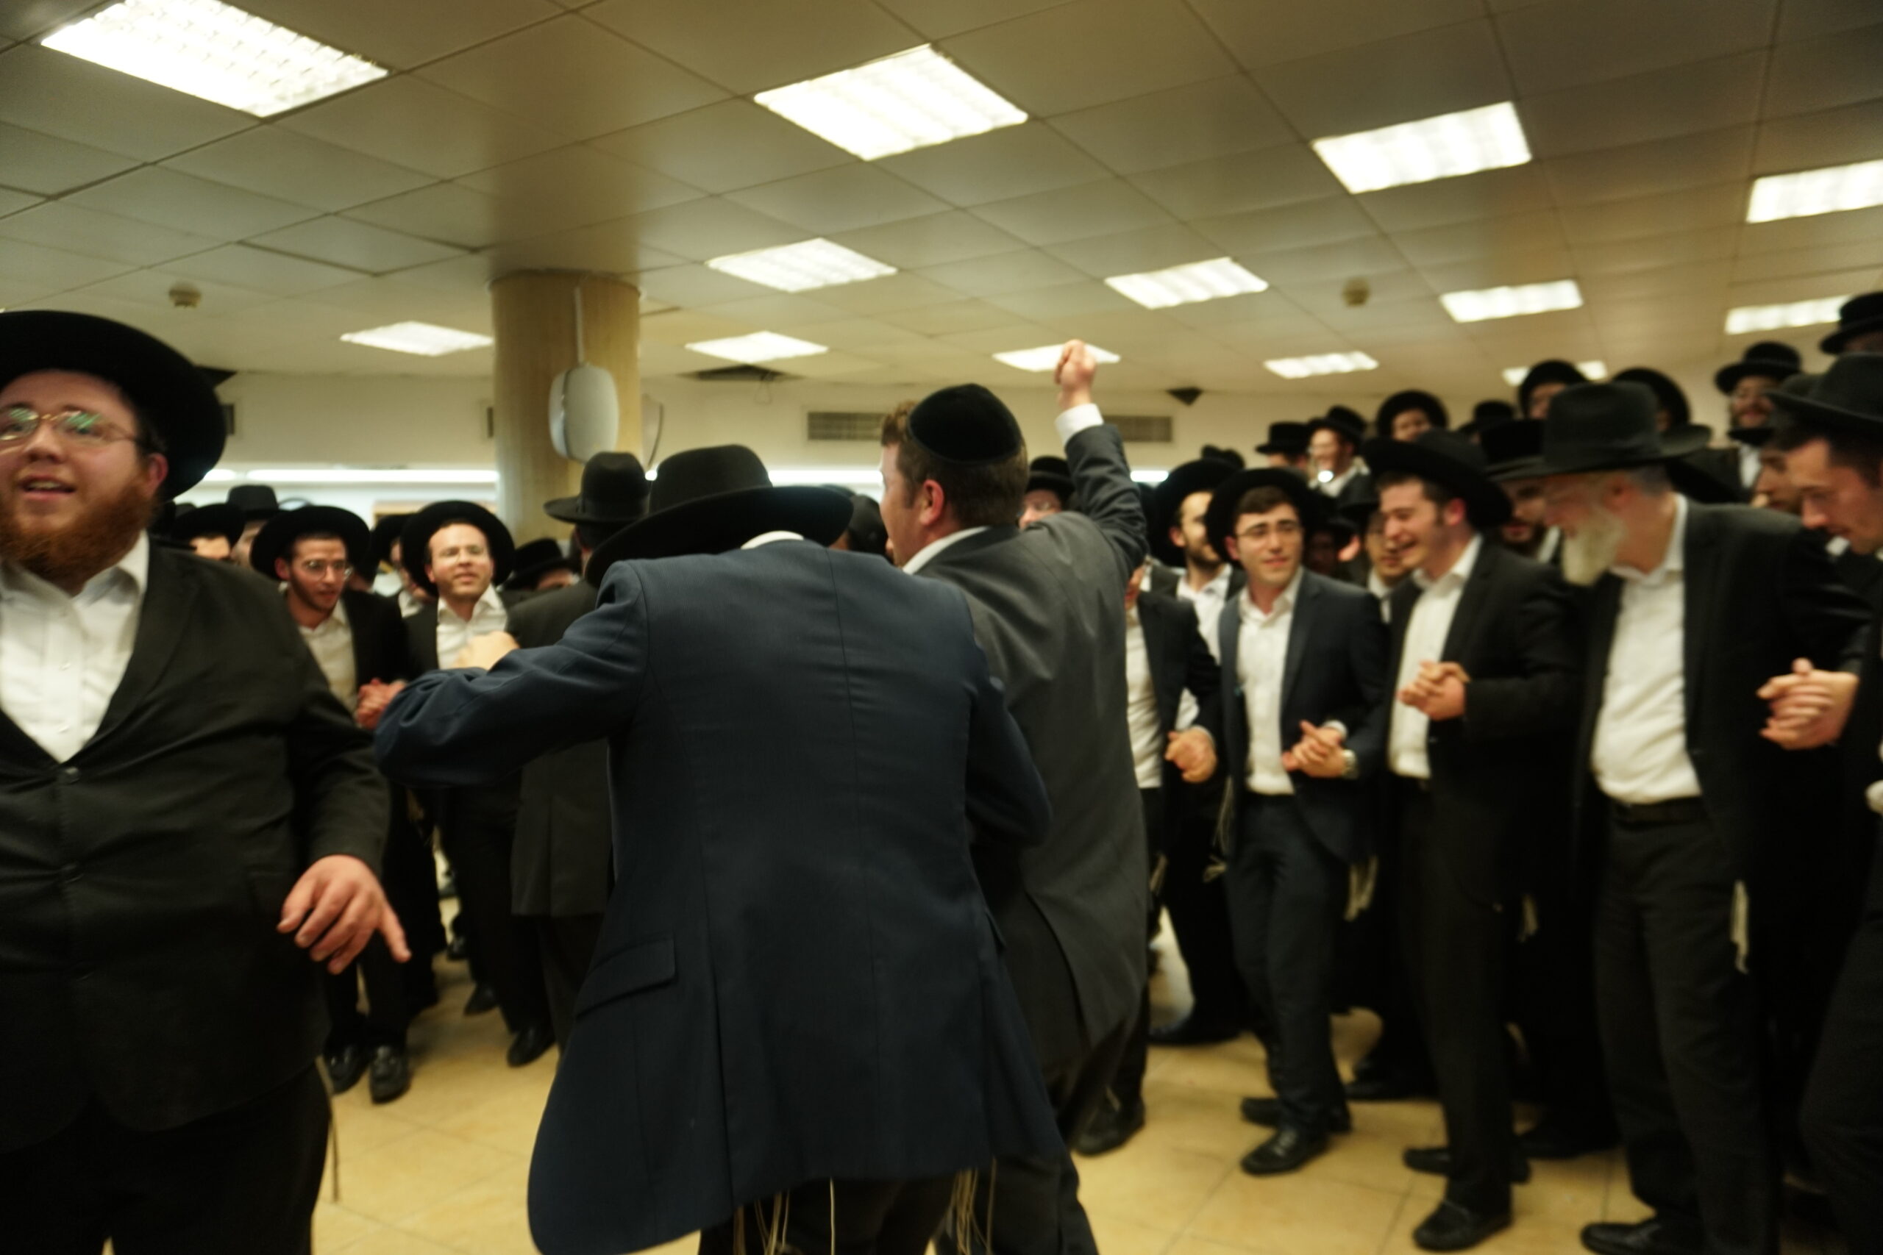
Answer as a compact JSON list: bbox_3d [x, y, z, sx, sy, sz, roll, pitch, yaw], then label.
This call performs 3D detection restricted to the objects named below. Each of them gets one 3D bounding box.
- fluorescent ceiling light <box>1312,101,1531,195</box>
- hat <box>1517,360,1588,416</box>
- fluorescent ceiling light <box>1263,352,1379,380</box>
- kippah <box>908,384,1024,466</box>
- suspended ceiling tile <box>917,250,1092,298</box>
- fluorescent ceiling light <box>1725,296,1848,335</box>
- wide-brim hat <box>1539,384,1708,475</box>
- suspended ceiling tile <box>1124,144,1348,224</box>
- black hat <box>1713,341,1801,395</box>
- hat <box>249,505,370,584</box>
[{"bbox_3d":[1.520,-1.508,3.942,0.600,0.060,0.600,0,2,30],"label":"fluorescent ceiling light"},{"bbox_3d":[2.985,-1.147,6.100,0.340,0.150,0.370,0,-18,41],"label":"hat"},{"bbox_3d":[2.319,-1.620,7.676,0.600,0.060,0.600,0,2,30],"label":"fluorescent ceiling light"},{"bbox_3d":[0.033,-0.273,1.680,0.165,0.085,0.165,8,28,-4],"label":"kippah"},{"bbox_3d":[0.268,-1.511,5.363,0.600,0.020,0.600,0,2,31],"label":"suspended ceiling tile"},{"bbox_3d":[4.390,-1.629,6.440,0.600,0.060,0.600,0,2,31],"label":"fluorescent ceiling light"},{"bbox_3d":[1.320,-0.394,2.500,0.380,0.150,0.340,-12,7,-29],"label":"wide-brim hat"},{"bbox_3d":[0.996,-1.492,4.231,0.600,0.020,0.600,0,2,31],"label":"suspended ceiling tile"},{"bbox_3d":[2.829,-0.906,4.300,0.310,0.130,0.350,6,-1,35],"label":"black hat"},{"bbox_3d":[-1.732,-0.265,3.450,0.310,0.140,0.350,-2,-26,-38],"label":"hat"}]

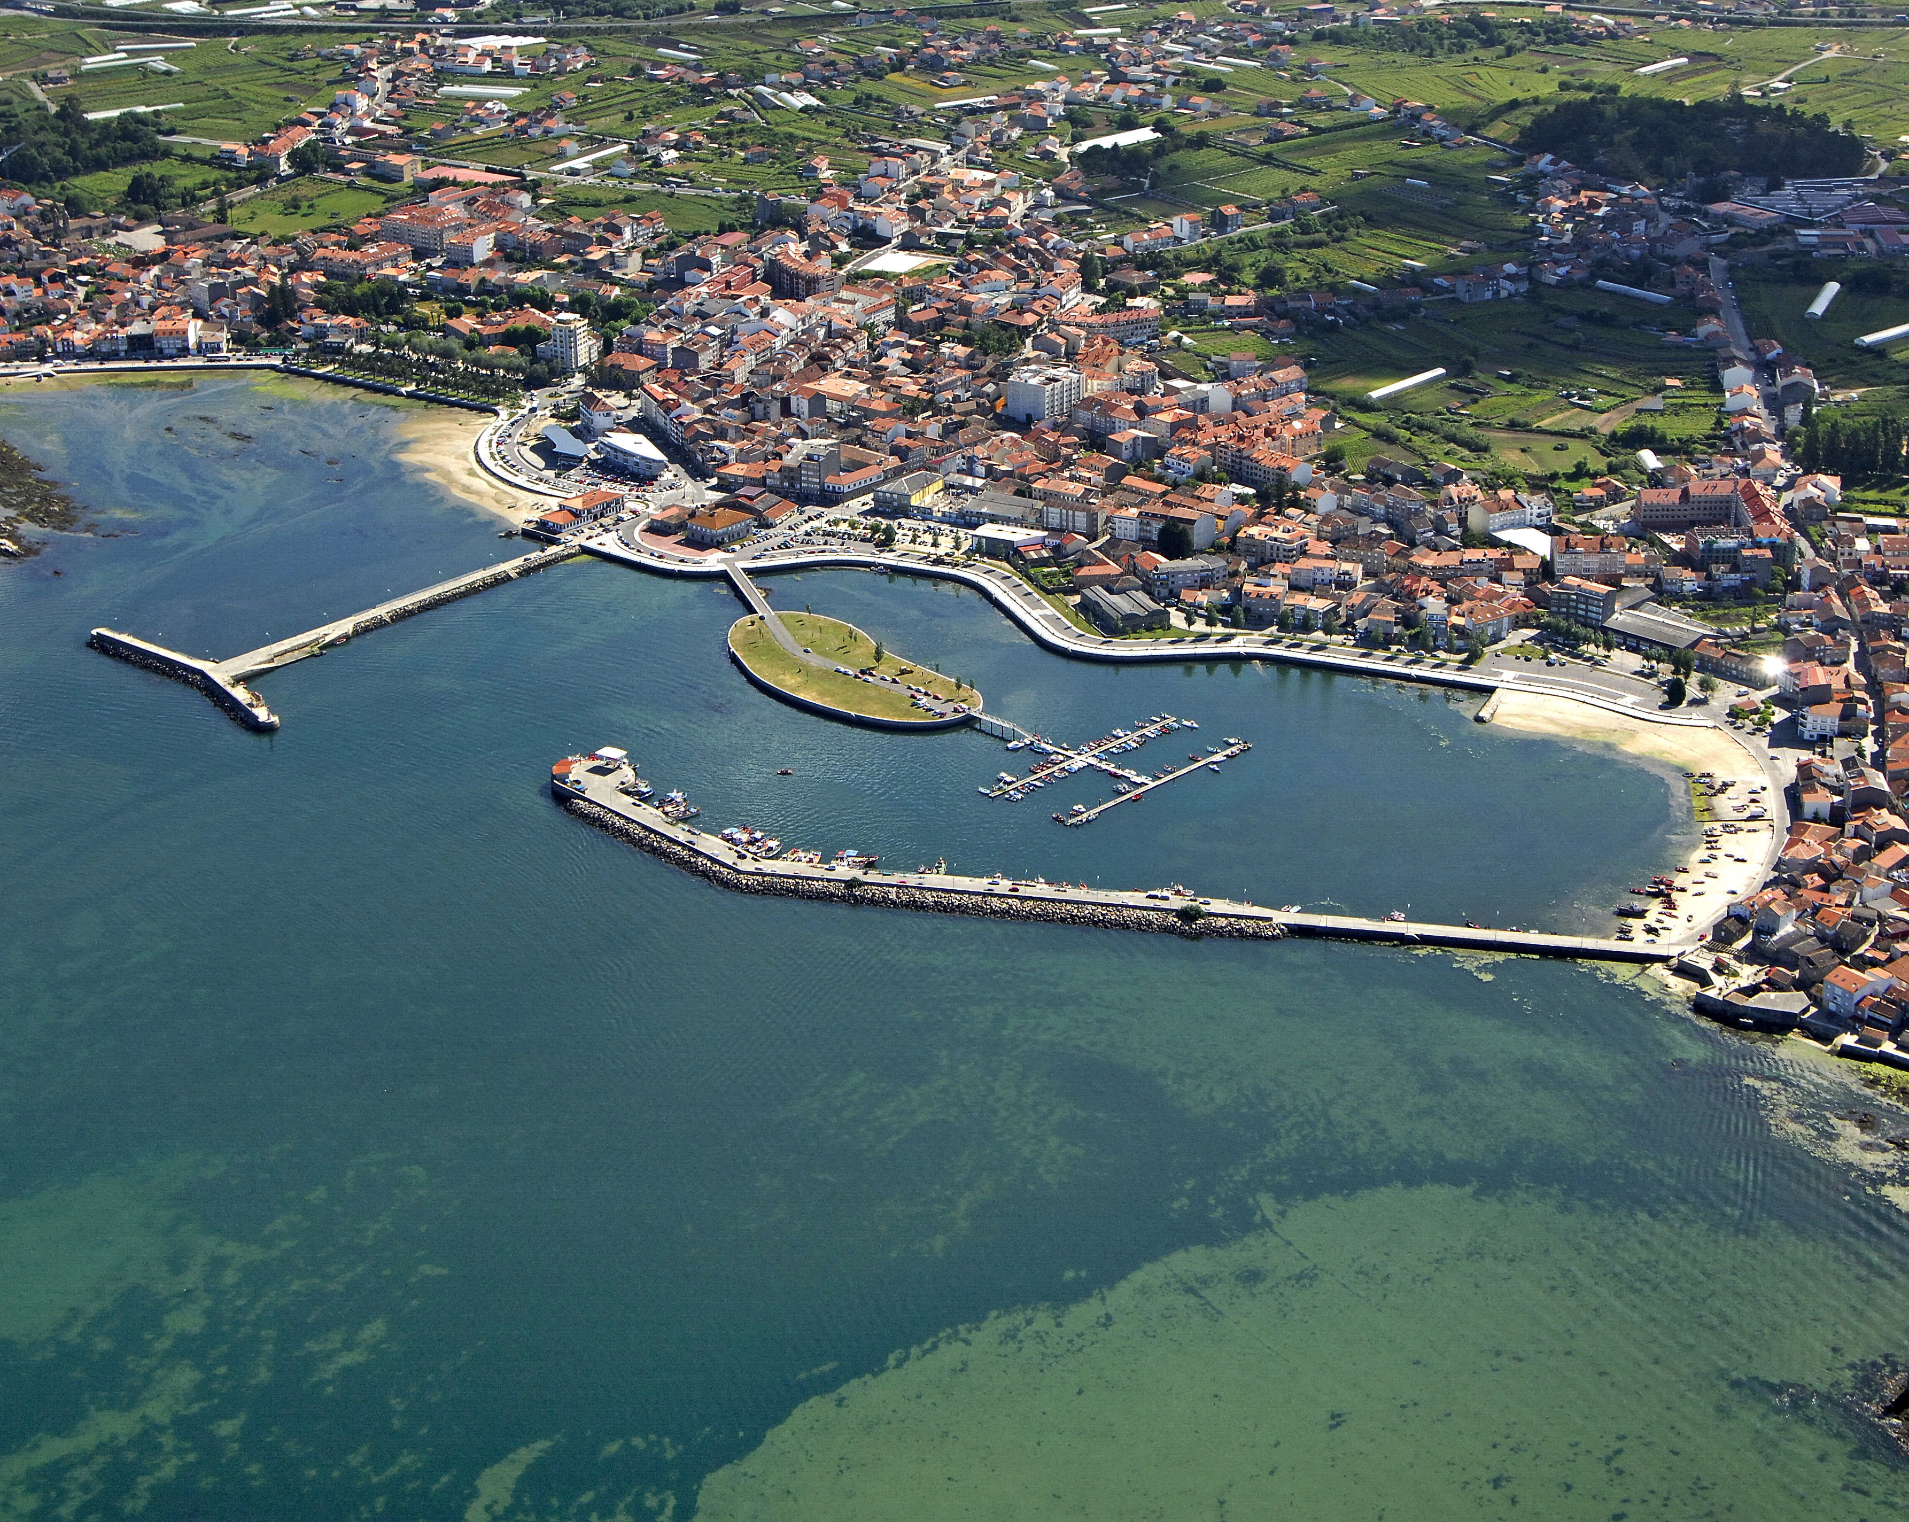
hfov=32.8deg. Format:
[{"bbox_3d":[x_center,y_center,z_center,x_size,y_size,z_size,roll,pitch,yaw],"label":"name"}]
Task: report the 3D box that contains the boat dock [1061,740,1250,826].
[{"bbox_3d":[71.730,7.900,1141.470,2.700,1.100,98.600,19,28,39],"label":"boat dock"}]

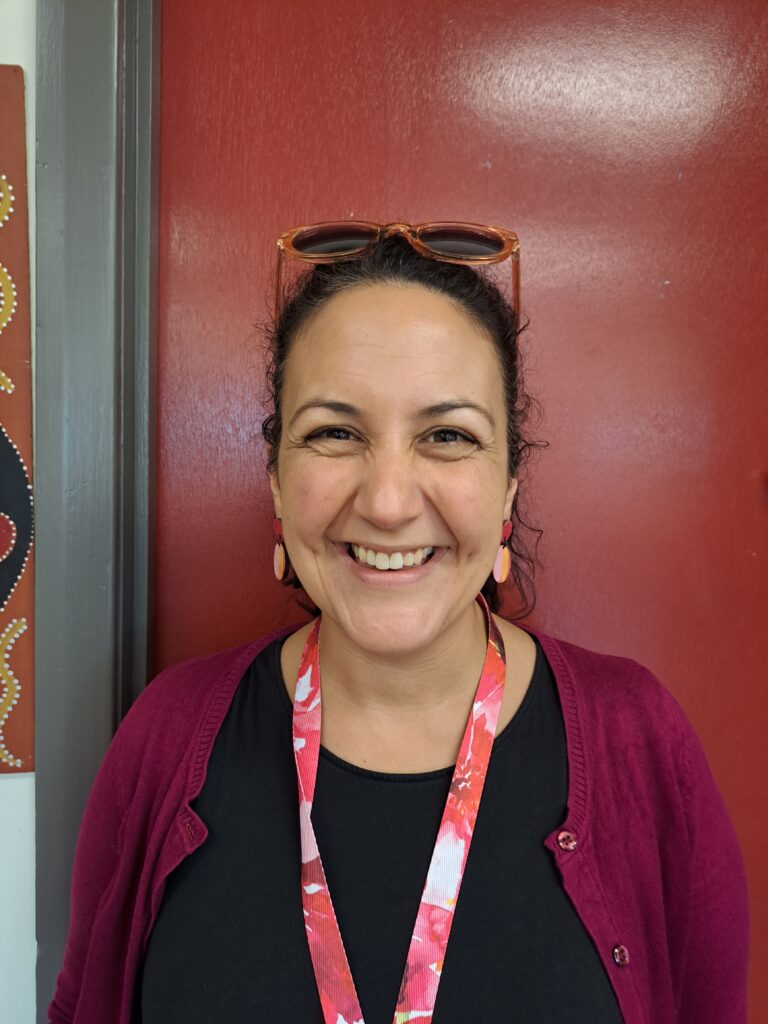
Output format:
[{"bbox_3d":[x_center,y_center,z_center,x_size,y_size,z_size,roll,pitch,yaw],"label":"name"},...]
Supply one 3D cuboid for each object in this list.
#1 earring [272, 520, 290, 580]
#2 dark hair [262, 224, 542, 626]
[{"bbox_3d":[-0.070,0.026,0.480,0.013,0.043,0.005,2,2,43],"label":"earring"},{"bbox_3d":[0.009,-0.050,0.510,0.190,0.262,0.205,1,2,0],"label":"dark hair"}]

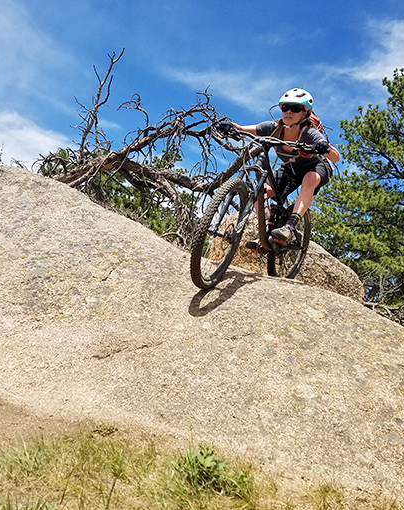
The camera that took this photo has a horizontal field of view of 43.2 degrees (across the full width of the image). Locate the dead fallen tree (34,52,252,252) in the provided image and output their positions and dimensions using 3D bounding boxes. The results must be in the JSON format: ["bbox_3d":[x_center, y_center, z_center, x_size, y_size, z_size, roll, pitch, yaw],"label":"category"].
[{"bbox_3d":[-0.562,-1.141,5.800,2.200,1.950,1.600,7,-3,0],"label":"dead fallen tree"}]

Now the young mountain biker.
[{"bbox_3d":[0.618,-0.573,3.670,0.770,1.120,0.800,11,2,31],"label":"young mountain biker"}]

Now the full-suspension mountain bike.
[{"bbox_3d":[0.455,-0.276,3.596,0.740,1.070,1.820,15,6,31],"label":"full-suspension mountain bike"}]

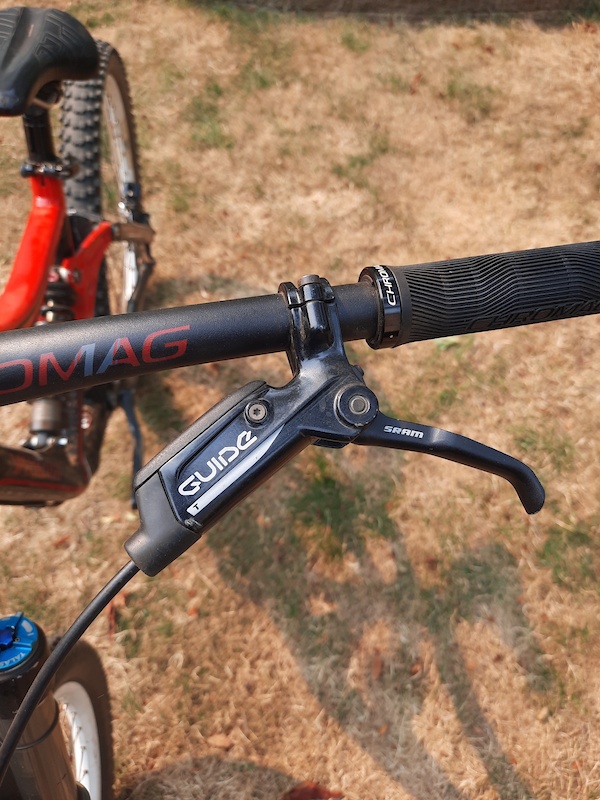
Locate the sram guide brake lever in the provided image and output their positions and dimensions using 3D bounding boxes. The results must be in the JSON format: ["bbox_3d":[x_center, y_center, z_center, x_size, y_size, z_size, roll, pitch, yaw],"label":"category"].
[{"bbox_3d":[0.012,0.004,0.217,0.160,0.036,0.105,-9,81,-13],"label":"sram guide brake lever"}]

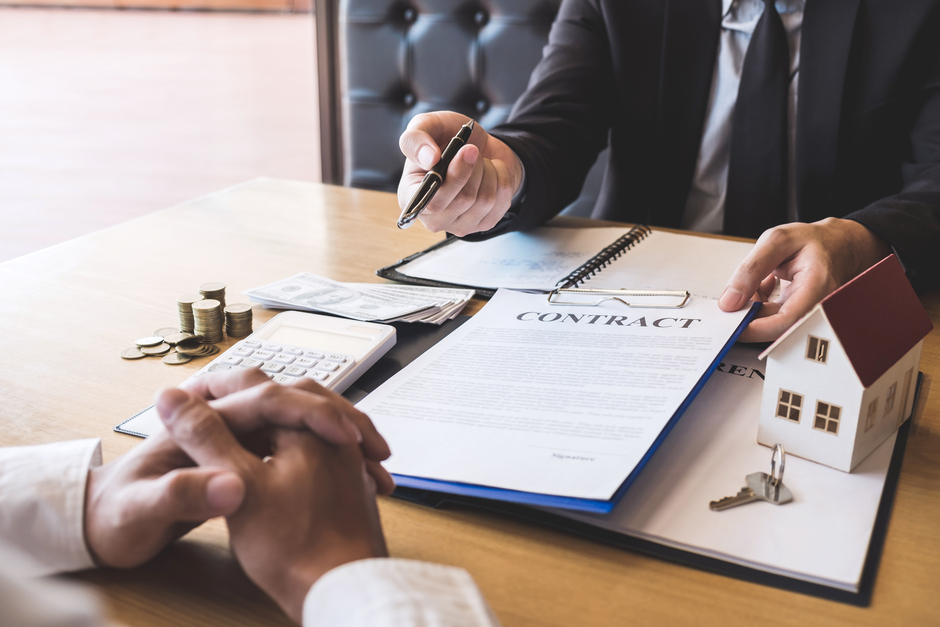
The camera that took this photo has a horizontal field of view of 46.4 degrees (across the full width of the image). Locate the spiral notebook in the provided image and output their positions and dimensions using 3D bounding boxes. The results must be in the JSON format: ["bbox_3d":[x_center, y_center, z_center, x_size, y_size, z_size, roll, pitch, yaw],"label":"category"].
[{"bbox_3d":[0.138,-0.053,1.105,0.368,0.017,0.237,9,22,25],"label":"spiral notebook"}]

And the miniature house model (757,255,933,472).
[{"bbox_3d":[0.243,0.028,0.711,0.069,0.104,0.106,15,25,38],"label":"miniature house model"}]

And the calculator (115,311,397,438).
[{"bbox_3d":[-0.141,0.039,0.845,0.111,0.017,0.188,7,21,22],"label":"calculator"}]

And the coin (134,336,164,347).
[{"bbox_3d":[-0.267,0.023,0.912,0.024,0.003,0.024,-1,20,0],"label":"coin"}]

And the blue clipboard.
[{"bbox_3d":[0.046,0.038,0.735,0.222,0.017,0.312,3,21,28],"label":"blue clipboard"}]

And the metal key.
[{"bbox_3d":[0.160,0.098,0.643,0.049,0.026,0.036,-8,21,-21],"label":"metal key"}]

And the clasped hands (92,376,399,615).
[{"bbox_3d":[-0.116,0.089,0.547,0.150,0.105,0.128,4,20,13],"label":"clasped hands"}]

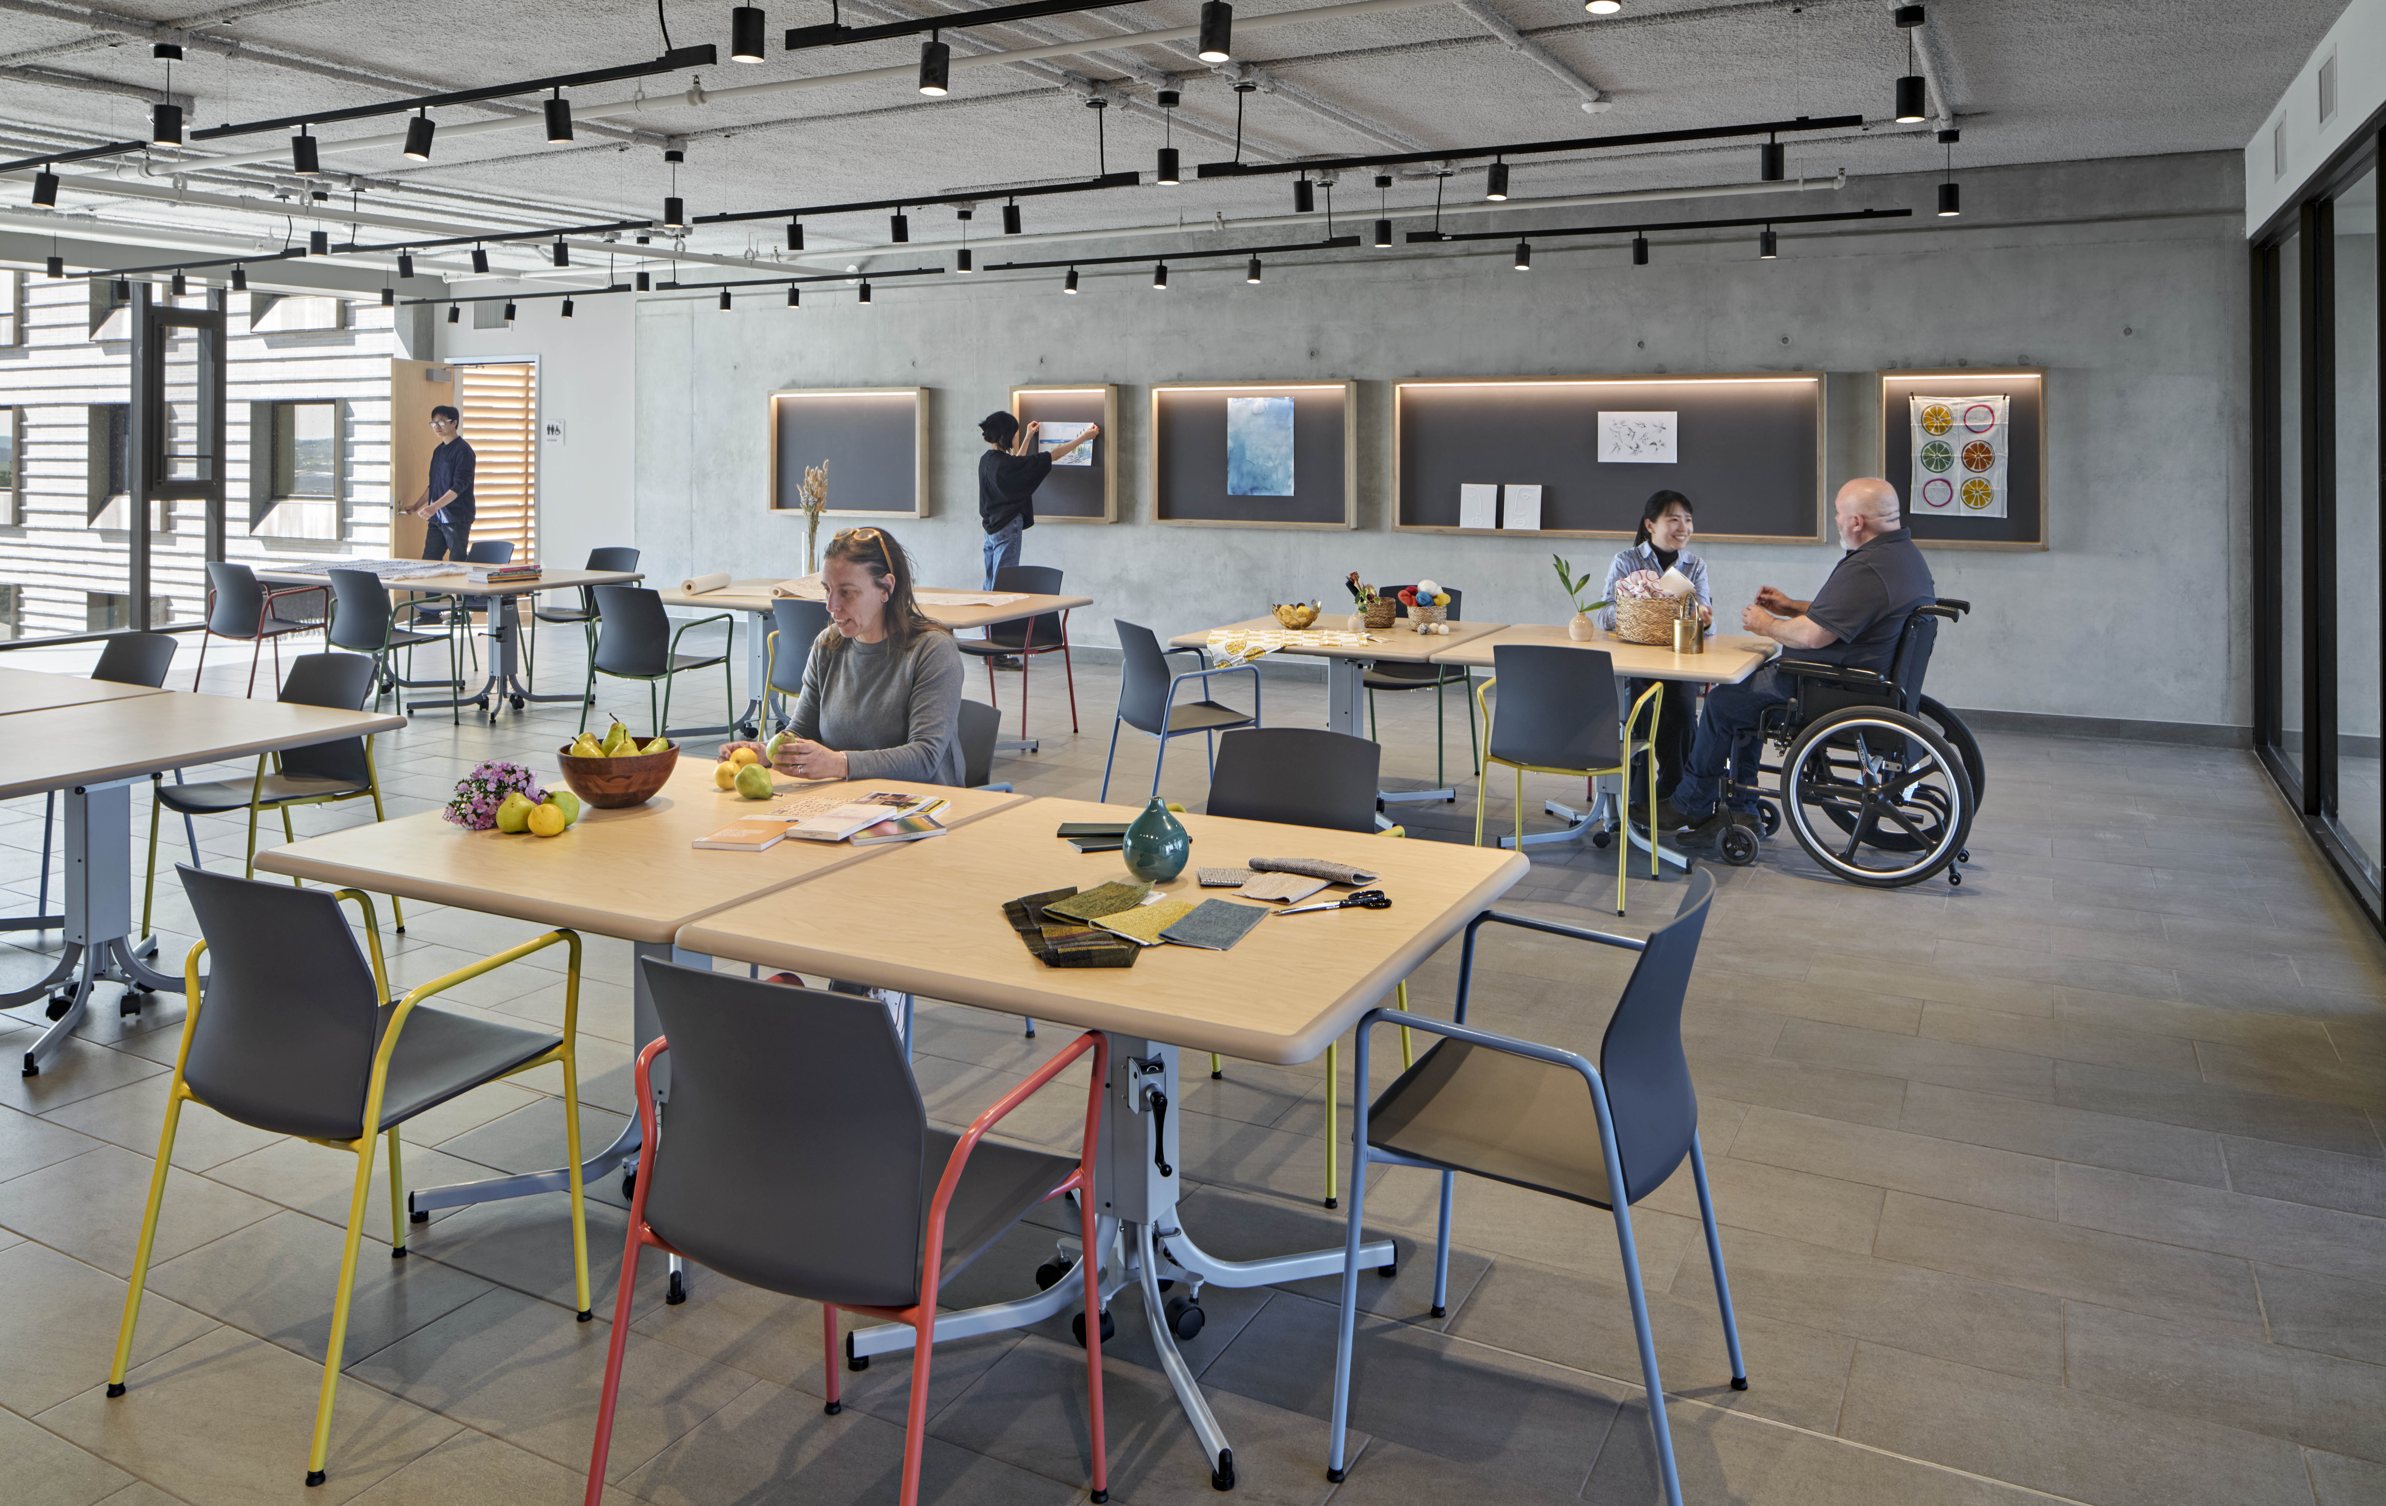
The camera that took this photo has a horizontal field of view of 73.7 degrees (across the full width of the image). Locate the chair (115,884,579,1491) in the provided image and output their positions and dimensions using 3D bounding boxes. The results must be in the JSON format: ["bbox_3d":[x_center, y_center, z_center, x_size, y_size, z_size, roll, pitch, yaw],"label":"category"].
[{"bbox_3d":[-1.375,0.580,2.632,0.536,0.829,0.536,5,10,26],"label":"chair"}]

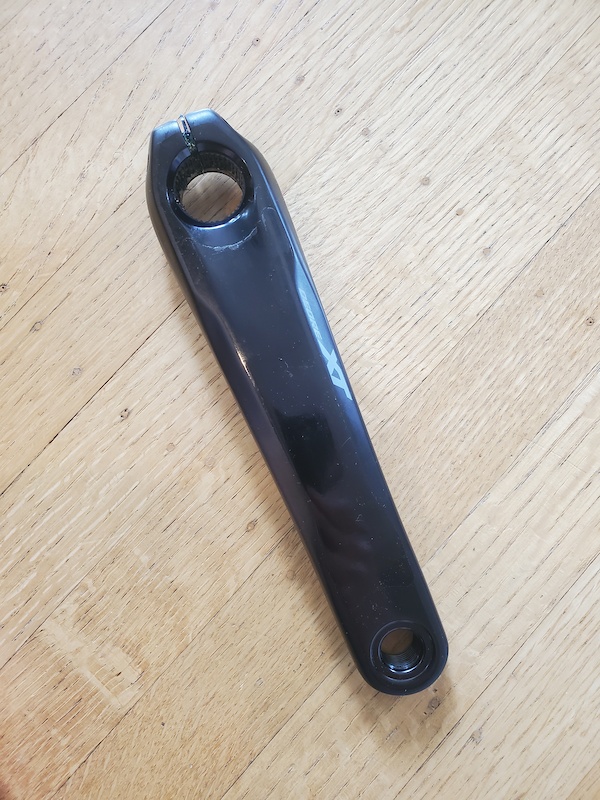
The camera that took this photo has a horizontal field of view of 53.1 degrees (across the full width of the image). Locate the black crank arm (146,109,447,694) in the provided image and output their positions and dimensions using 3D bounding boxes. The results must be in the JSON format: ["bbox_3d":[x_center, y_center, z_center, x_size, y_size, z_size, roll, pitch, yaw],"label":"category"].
[{"bbox_3d":[0.001,0.001,0.215,0.045,0.028,0.210,-23,88,-2],"label":"black crank arm"}]

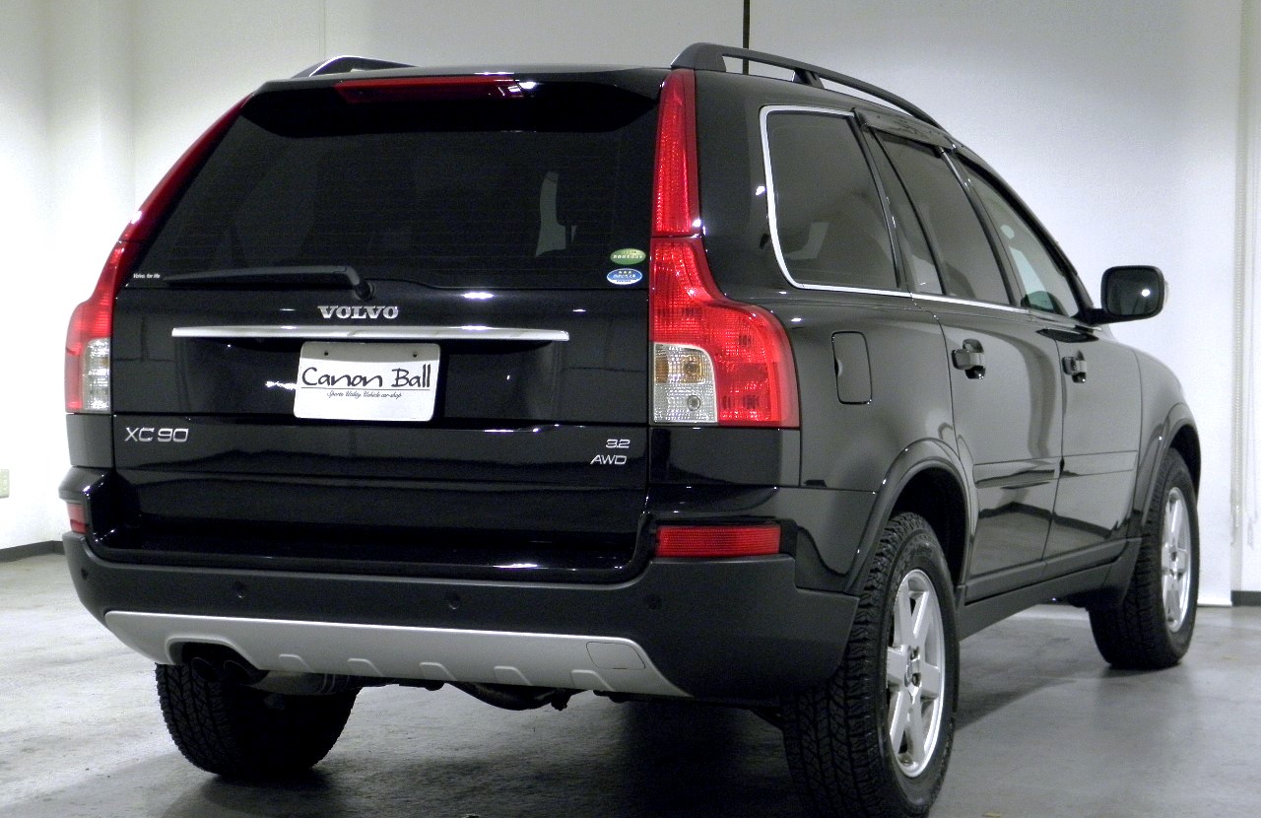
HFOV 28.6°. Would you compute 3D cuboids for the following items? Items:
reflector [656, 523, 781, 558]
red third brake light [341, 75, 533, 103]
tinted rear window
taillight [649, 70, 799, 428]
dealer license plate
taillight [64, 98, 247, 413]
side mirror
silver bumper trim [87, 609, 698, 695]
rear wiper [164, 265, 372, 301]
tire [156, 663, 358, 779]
[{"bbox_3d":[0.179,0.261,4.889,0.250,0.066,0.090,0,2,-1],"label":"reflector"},{"bbox_3d":[-0.449,-0.686,5.370,0.460,0.050,0.060,1,2,24],"label":"red third brake light"},{"bbox_3d":[-0.484,-0.468,5.300,1.260,0.500,0.080,1,-34,24],"label":"tinted rear window"},{"bbox_3d":[0.171,-0.339,5.065,0.382,0.748,0.430,1,2,24],"label":"taillight"},{"bbox_3d":[-0.551,-0.057,5.166,0.330,0.165,0.012,1,-11,24],"label":"dealer license plate"},{"bbox_3d":[-1.100,-0.362,5.632,0.382,0.748,0.430,1,2,24],"label":"taillight"},{"bbox_3d":[1.503,-0.343,7.425,0.220,0.172,0.140,1,2,24],"label":"side mirror"},{"bbox_3d":[-0.565,0.493,5.158,1.460,0.135,0.160,1,2,24],"label":"silver bumper trim"},{"bbox_3d":[-0.775,-0.267,5.230,0.535,0.070,0.090,1,2,24],"label":"rear wiper"},{"bbox_3d":[-0.933,0.563,6.334,0.240,0.730,0.730,1,2,24],"label":"tire"}]

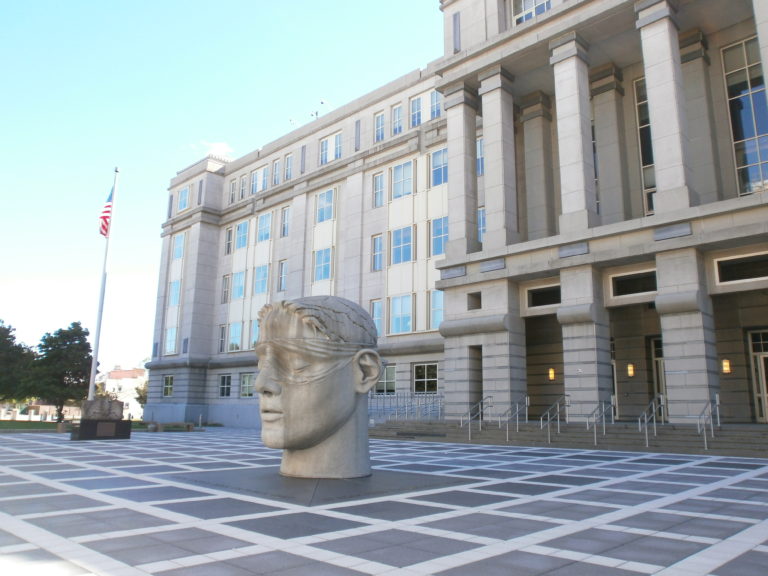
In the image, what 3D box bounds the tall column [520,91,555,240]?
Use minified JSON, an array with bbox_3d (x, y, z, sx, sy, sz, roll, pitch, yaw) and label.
[{"bbox_3d":[7.556,-5.513,28.883,1.100,7.873,1.050,-11,-16,43],"label":"tall column"}]

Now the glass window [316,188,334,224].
[{"bbox_3d":[-4.055,-5.685,41.682,1.650,2.080,0.200,-11,-16,43],"label":"glass window"}]

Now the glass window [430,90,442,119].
[{"bbox_3d":[3.156,-11.001,36.076,0.826,1.889,0.200,-11,-16,43],"label":"glass window"}]

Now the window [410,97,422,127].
[{"bbox_3d":[1.969,-10.299,35.152,0.720,1.930,0.180,-11,-17,42],"label":"window"}]

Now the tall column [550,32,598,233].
[{"bbox_3d":[7.621,-6.110,23.864,1.140,8.302,1.120,-11,-16,43],"label":"tall column"}]

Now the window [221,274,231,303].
[{"bbox_3d":[-13.057,0.098,49.418,1.020,2.250,0.200,-11,-16,43],"label":"window"}]

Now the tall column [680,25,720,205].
[{"bbox_3d":[12.429,-6.251,23.661,1.080,7.850,0.980,-11,-17,42],"label":"tall column"}]

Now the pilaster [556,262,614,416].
[{"bbox_3d":[7.450,2.082,22.119,1.250,5.602,1.250,-11,-16,43],"label":"pilaster"}]

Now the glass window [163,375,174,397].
[{"bbox_3d":[-17.982,8.229,50.122,1.620,1.760,0.200,-11,-16,43],"label":"glass window"}]

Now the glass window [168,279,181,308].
[{"bbox_3d":[-18.161,0.505,51.986,1.850,2.336,0.200,-11,-16,43],"label":"glass window"}]

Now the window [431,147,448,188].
[{"bbox_3d":[3.289,-6.684,33.199,1.520,2.050,0.150,-11,-16,42],"label":"window"}]

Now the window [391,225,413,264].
[{"bbox_3d":[1.069,-2.403,34.188,1.480,2.140,0.180,-11,-17,42],"label":"window"}]

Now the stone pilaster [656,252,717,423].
[{"bbox_3d":[9.868,1.605,19.502,1.240,5.550,1.480,-11,-16,42],"label":"stone pilaster"}]

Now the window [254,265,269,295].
[{"bbox_3d":[-8.879,-0.587,43.628,1.580,2.031,0.150,-11,-16,42],"label":"window"}]

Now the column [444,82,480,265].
[{"bbox_3d":[3.605,-5.379,27.379,1.100,8.200,1.080,-11,-17,42],"label":"column"}]

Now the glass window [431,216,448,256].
[{"bbox_3d":[3.224,-2.815,32.394,1.520,2.092,0.150,-11,-16,42],"label":"glass window"}]

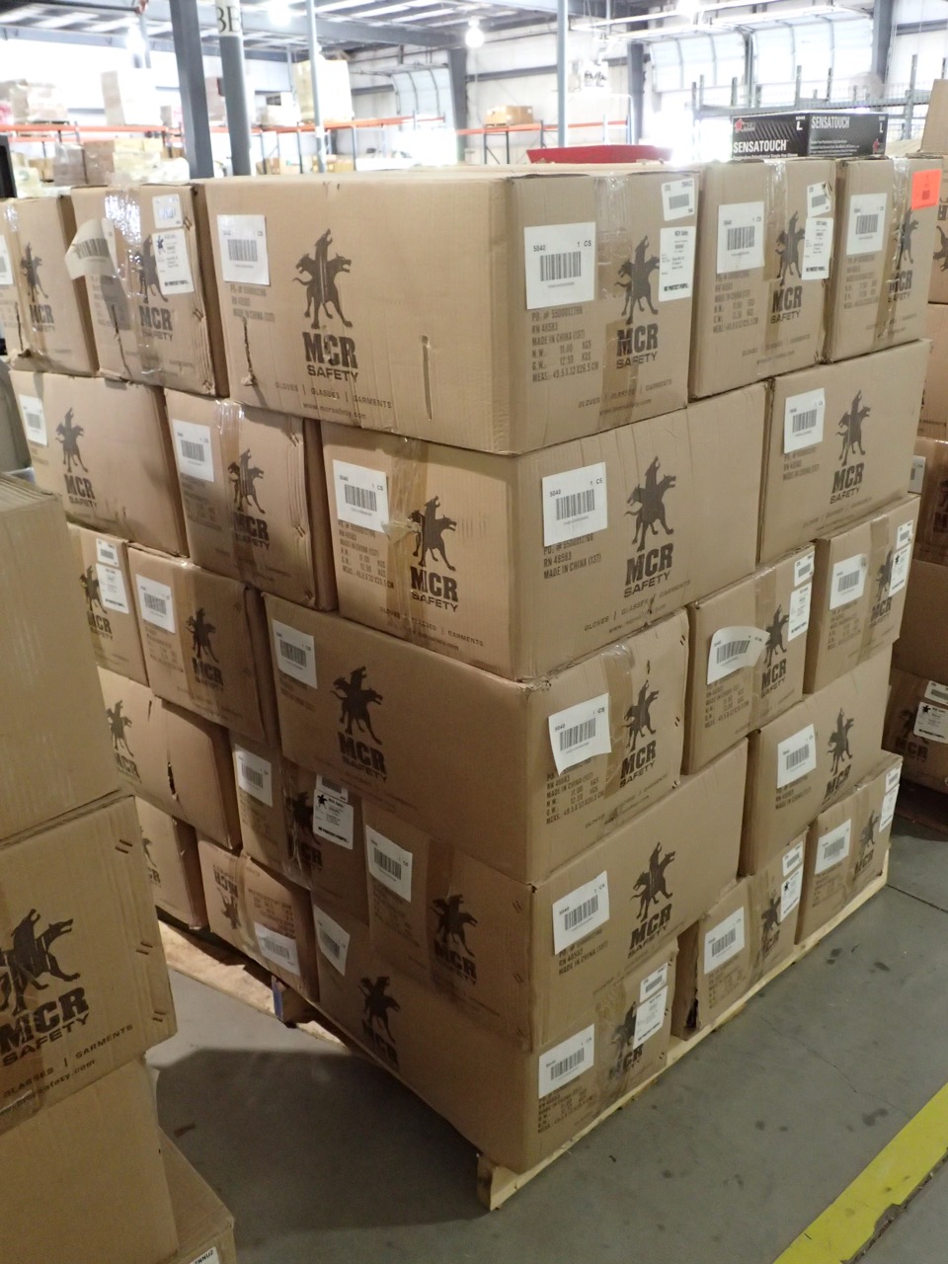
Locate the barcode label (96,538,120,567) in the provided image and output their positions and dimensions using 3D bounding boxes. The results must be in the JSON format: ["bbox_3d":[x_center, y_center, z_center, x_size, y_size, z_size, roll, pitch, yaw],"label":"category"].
[{"bbox_3d":[-0.627,-0.134,1.876,0.065,0.039,0.005,19,30,41],"label":"barcode label"}]

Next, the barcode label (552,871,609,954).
[{"bbox_3d":[0.139,0.361,1.411,0.106,0.080,0.006,-21,29,-38],"label":"barcode label"}]

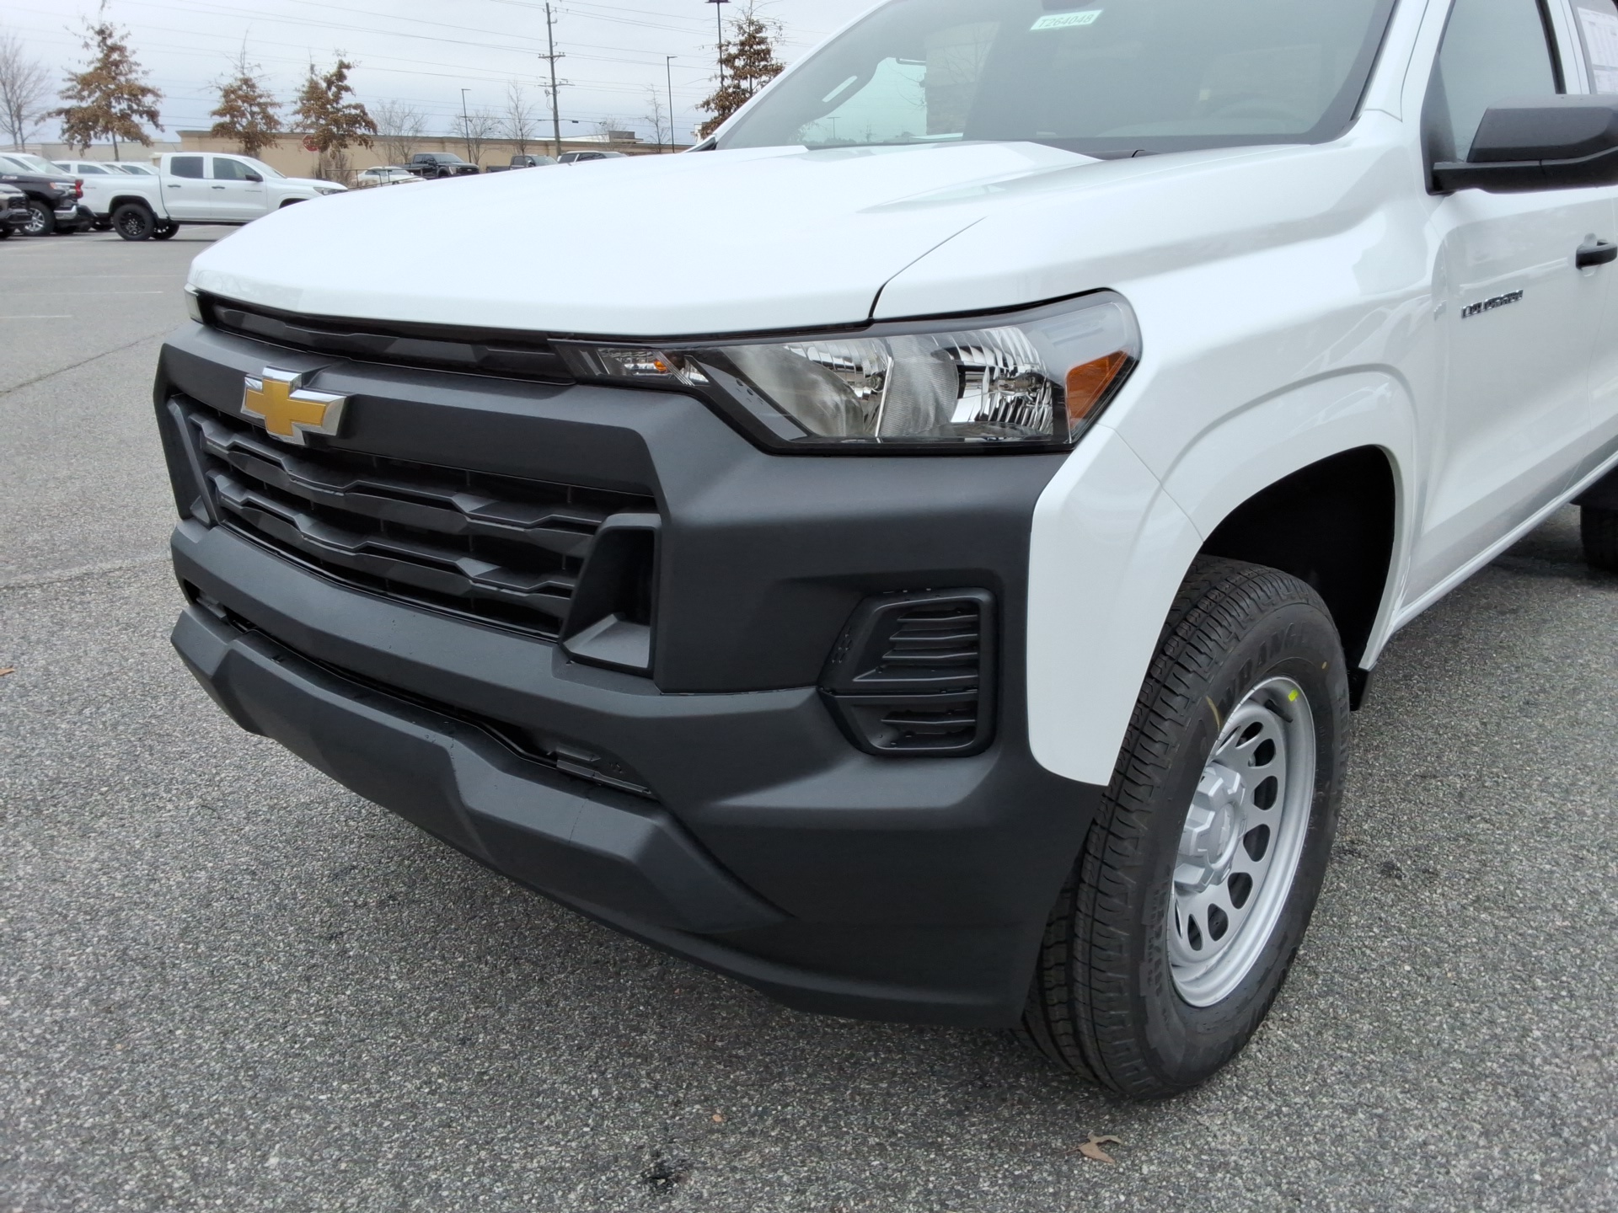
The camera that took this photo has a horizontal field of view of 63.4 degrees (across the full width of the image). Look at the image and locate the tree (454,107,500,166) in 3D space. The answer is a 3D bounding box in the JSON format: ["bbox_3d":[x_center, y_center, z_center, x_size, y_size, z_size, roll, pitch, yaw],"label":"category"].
[{"bbox_3d":[-21.502,-29.274,84.547,2.960,5.640,2.960,-5,19,-12],"label":"tree"}]

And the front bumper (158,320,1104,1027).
[{"bbox_3d":[-0.525,-0.007,1.851,1.870,0.770,0.480,14,24,40],"label":"front bumper"}]

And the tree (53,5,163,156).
[{"bbox_3d":[-22.010,-15.299,41.077,3.510,6.580,3.510,-10,20,-25],"label":"tree"}]

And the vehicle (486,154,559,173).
[{"bbox_3d":[-15.567,-24.025,72.558,5.700,1.900,2.000,14,24,39],"label":"vehicle"}]

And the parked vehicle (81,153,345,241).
[{"bbox_3d":[-12.500,-8.710,27.820,5.410,1.800,1.920,-4,18,-7],"label":"parked vehicle"}]

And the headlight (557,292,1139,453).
[{"bbox_3d":[0.033,-0.246,1.381,0.510,0.160,0.360,14,24,40],"label":"headlight"}]

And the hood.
[{"bbox_3d":[-0.213,-0.606,2.034,1.480,0.230,1.300,14,24,40],"label":"hood"}]

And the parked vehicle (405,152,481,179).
[{"bbox_3d":[-20.333,-24.114,72.433,2.030,1.950,5.880,-18,24,-40],"label":"parked vehicle"}]

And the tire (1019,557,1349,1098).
[{"bbox_3d":[0.520,0.297,1.878,0.260,0.755,0.755,14,24,40],"label":"tire"}]

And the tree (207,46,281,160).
[{"bbox_3d":[-21.497,-17.928,49.693,2.770,6.130,2.770,-8,19,-21],"label":"tree"}]

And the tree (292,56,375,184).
[{"bbox_3d":[-18.515,-18.204,50.776,3.220,5.840,3.220,-7,19,-18],"label":"tree"}]

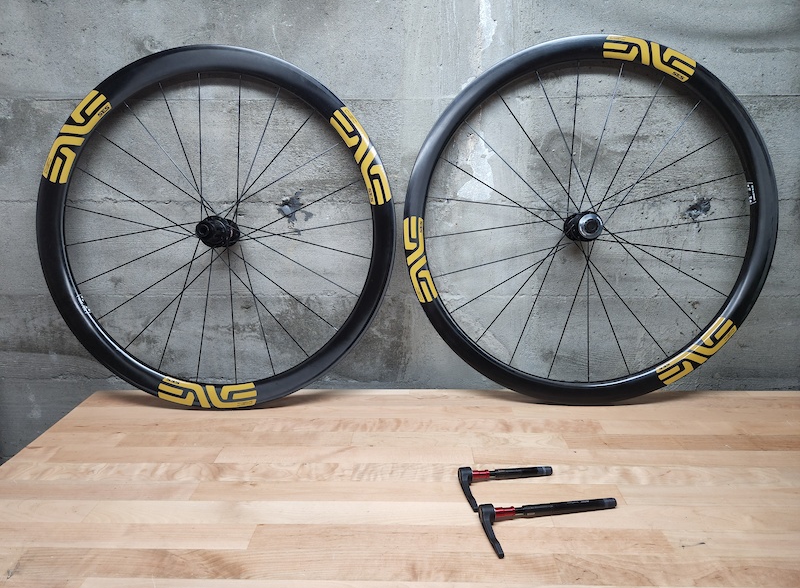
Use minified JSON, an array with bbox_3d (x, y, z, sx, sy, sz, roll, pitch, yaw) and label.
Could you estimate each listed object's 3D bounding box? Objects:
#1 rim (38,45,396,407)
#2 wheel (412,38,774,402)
[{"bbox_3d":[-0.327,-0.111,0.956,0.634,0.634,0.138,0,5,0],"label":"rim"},{"bbox_3d":[0.325,-0.117,0.938,0.634,0.634,0.102,1,7,4],"label":"wheel"}]

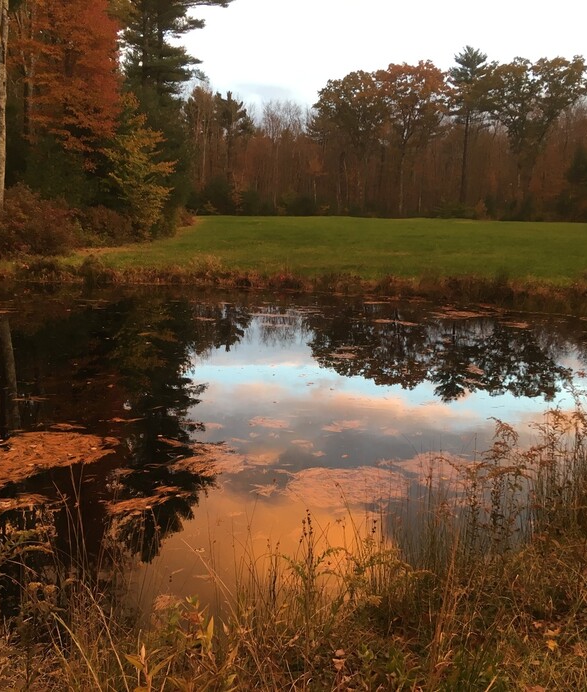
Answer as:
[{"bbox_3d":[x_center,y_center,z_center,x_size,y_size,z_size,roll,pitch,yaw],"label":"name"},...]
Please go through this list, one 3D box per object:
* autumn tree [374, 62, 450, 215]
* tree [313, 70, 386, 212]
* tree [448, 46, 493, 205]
[{"bbox_3d":[9.895,-17.189,64.327,5.990,12.480,6.000,3,11,8],"label":"autumn tree"},{"bbox_3d":[4.660,-17.232,65.556,6.440,11.990,6.200,2,11,4],"label":"tree"},{"bbox_3d":[14.927,-18.269,65.240,3.710,13.280,3.700,4,11,12],"label":"tree"}]

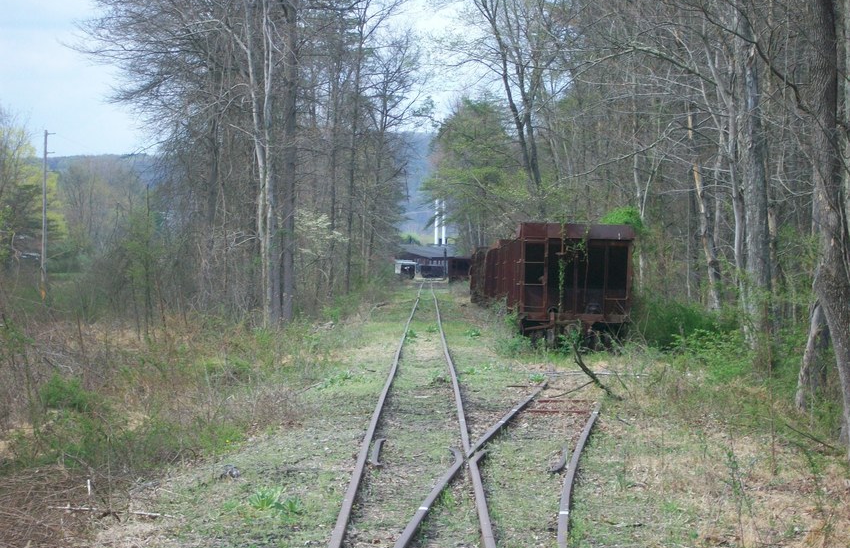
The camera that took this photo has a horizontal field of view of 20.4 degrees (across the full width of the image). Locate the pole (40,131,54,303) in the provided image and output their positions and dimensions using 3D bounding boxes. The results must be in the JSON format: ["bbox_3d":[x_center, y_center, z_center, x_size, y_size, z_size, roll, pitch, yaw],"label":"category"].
[{"bbox_3d":[-21.264,-3.243,133.000,0.650,9.800,0.320,1,0,0],"label":"pole"}]

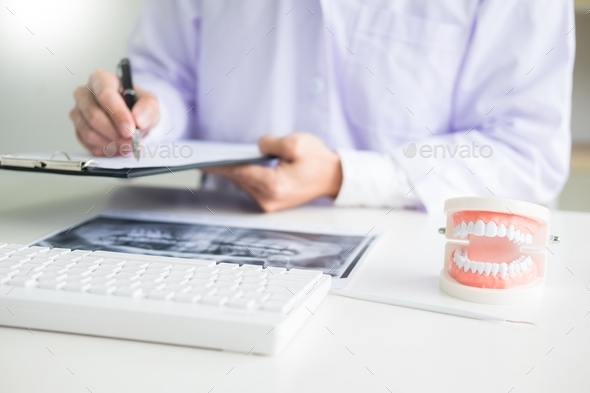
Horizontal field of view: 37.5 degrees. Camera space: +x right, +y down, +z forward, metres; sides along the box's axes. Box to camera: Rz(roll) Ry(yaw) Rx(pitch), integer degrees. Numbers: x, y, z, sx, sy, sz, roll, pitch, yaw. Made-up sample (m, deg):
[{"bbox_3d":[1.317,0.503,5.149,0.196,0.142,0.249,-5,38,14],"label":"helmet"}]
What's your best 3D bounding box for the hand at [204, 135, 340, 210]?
[{"bbox_3d":[-0.023,-0.025,0.900,0.140,0.078,0.090,0,13,-6],"label":"hand"}]

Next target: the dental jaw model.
[{"bbox_3d":[0.158,0.042,0.675,0.084,0.078,0.066,6,13,19],"label":"dental jaw model"}]

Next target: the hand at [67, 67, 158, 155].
[{"bbox_3d":[-0.177,-0.081,0.850,0.085,0.085,0.110,4,13,12],"label":"hand"}]

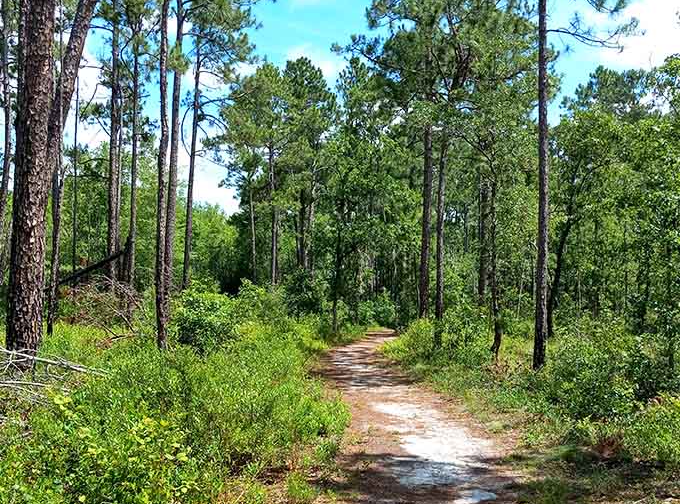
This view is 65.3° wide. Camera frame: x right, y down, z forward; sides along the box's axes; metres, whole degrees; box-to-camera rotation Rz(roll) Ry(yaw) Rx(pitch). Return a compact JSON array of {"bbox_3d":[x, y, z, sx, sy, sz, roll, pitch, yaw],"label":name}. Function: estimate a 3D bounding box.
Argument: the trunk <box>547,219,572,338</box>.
[{"bbox_3d":[6.474,0.768,15.604,0.294,3.527,0.235,11,-3,0],"label":"trunk"}]

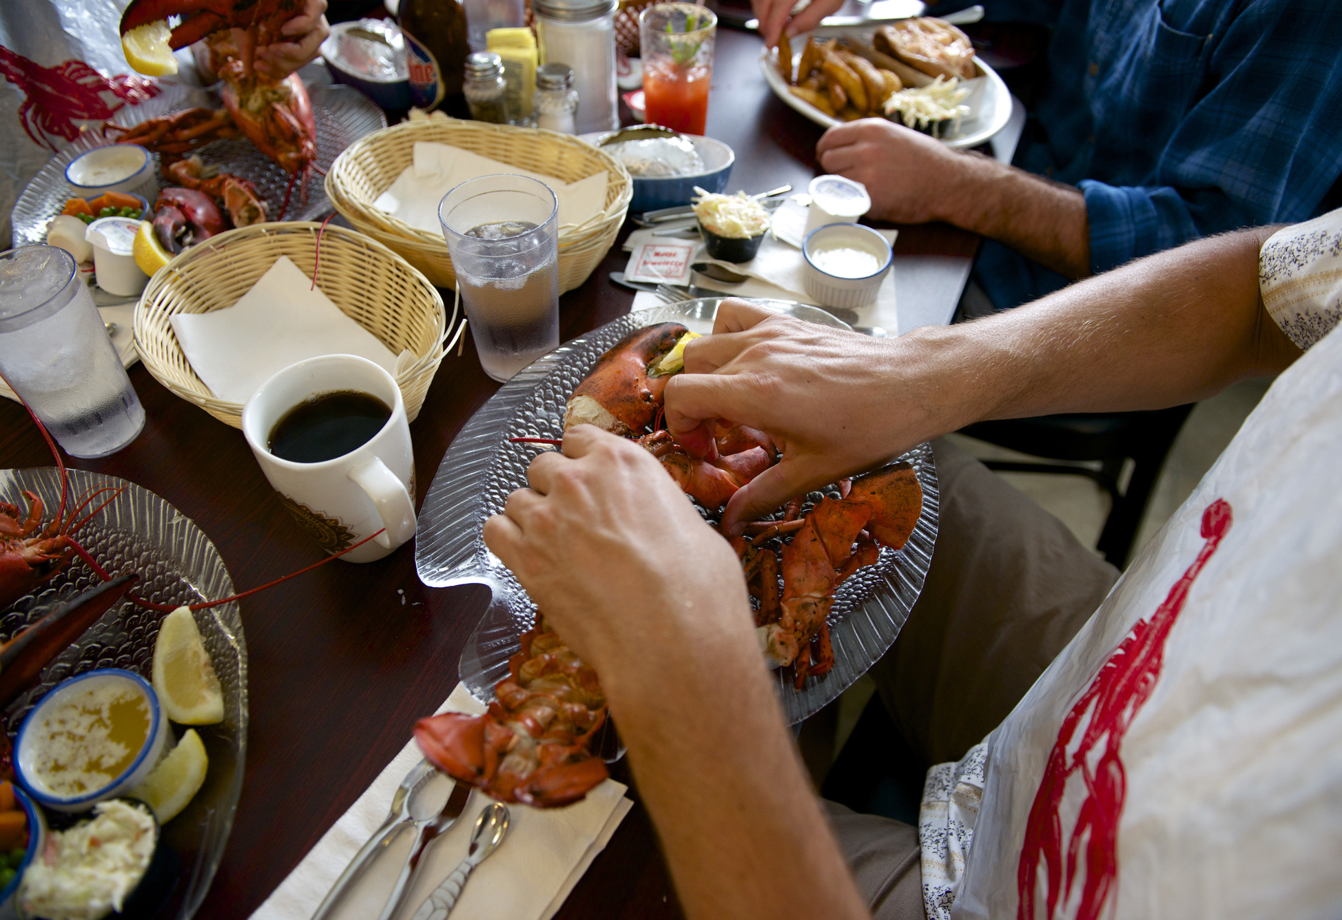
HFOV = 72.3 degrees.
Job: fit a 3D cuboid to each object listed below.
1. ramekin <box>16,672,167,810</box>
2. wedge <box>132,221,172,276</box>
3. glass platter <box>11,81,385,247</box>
[{"bbox_3d":[-0.283,0.143,0.459,0.068,0.034,0.068,1,50,-1],"label":"ramekin"},{"bbox_3d":[-0.407,-0.164,0.728,0.034,0.036,0.065,-25,53,-21],"label":"wedge"},{"bbox_3d":[-0.406,-0.243,0.814,0.298,0.028,0.365,0,49,-1],"label":"glass platter"}]

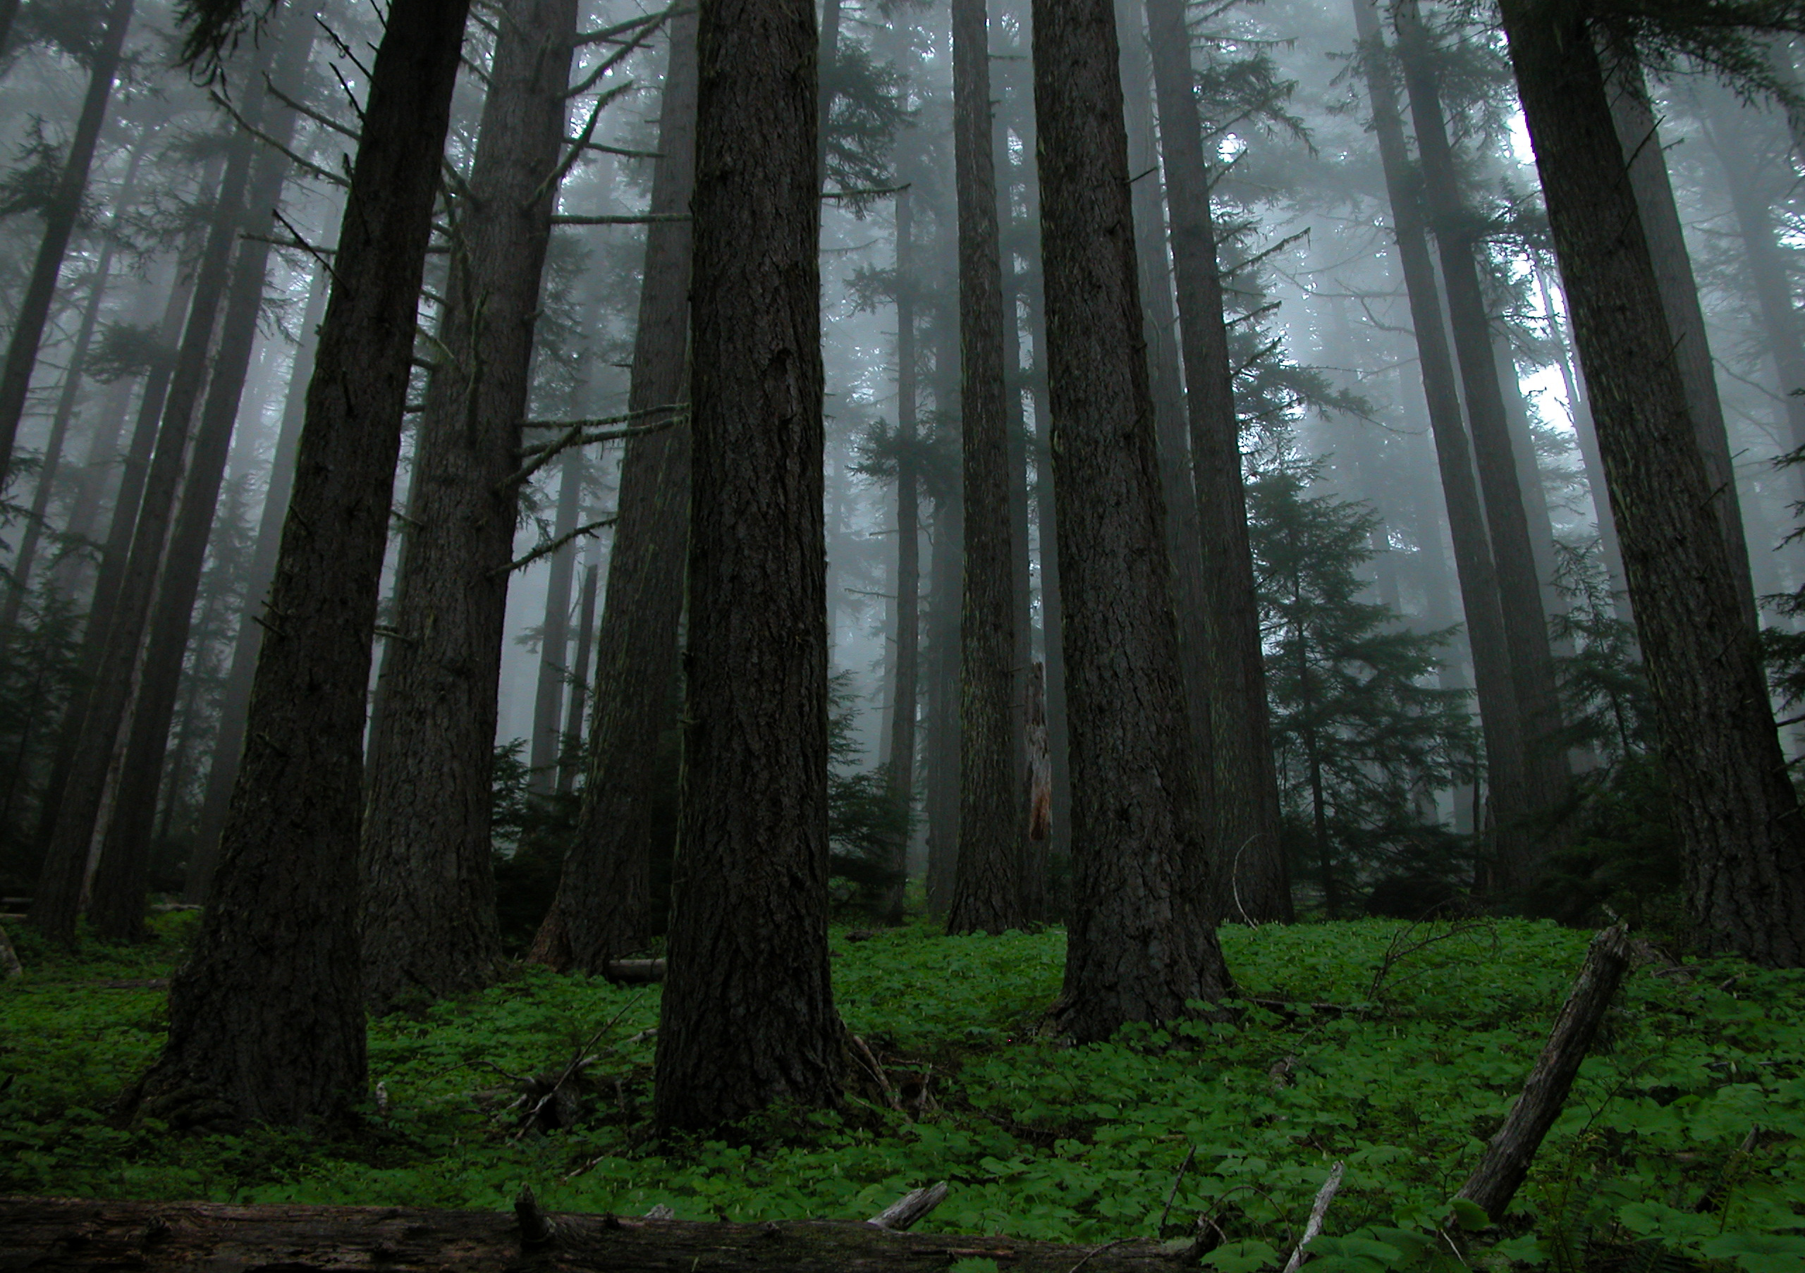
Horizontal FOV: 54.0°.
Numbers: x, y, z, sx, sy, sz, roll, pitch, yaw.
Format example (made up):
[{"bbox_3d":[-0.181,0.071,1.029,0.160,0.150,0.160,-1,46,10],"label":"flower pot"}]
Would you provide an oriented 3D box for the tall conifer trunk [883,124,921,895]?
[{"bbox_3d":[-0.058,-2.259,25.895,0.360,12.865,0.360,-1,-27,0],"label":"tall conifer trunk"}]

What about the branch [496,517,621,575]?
[{"bbox_3d":[-2.431,-0.641,12.500,0.820,0.340,0.400,-1,-27,0],"label":"branch"}]

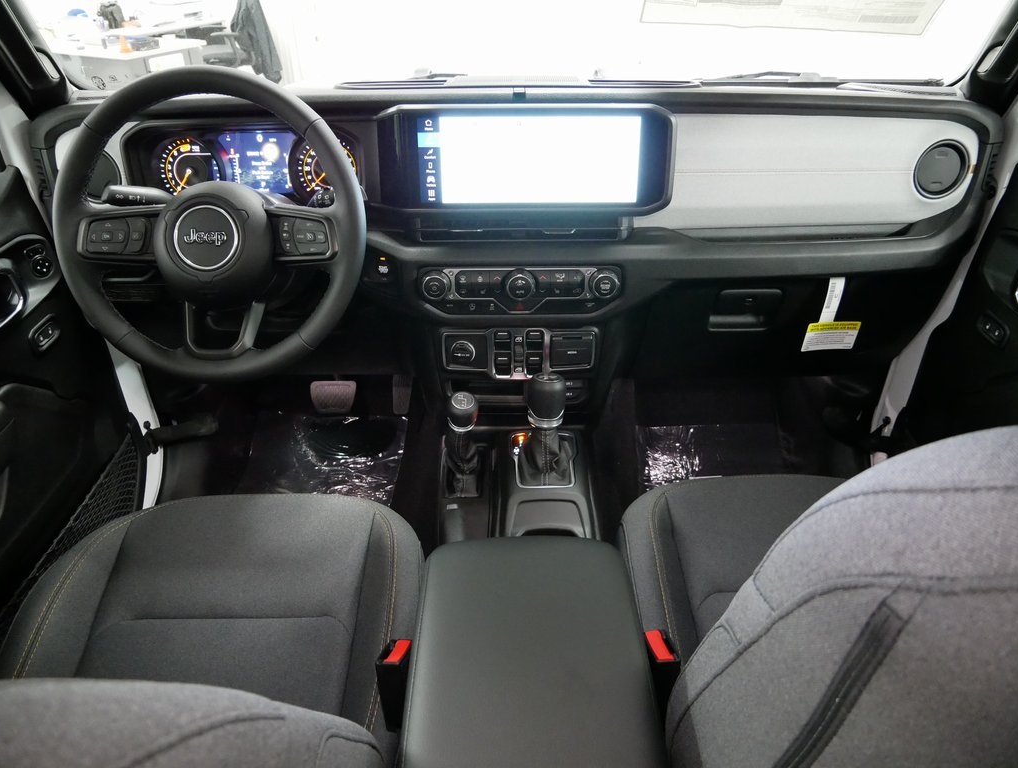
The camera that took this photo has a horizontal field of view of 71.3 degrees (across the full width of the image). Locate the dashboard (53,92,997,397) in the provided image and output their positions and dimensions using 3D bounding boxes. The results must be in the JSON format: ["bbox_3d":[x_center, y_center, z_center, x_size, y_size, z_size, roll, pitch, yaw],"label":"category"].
[{"bbox_3d":[0.013,-0.223,1.087,1.360,0.430,0.290,0,30,0],"label":"dashboard"}]

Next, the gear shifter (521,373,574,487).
[{"bbox_3d":[0.056,0.051,1.036,0.076,0.160,0.105,0,30,0],"label":"gear shifter"}]

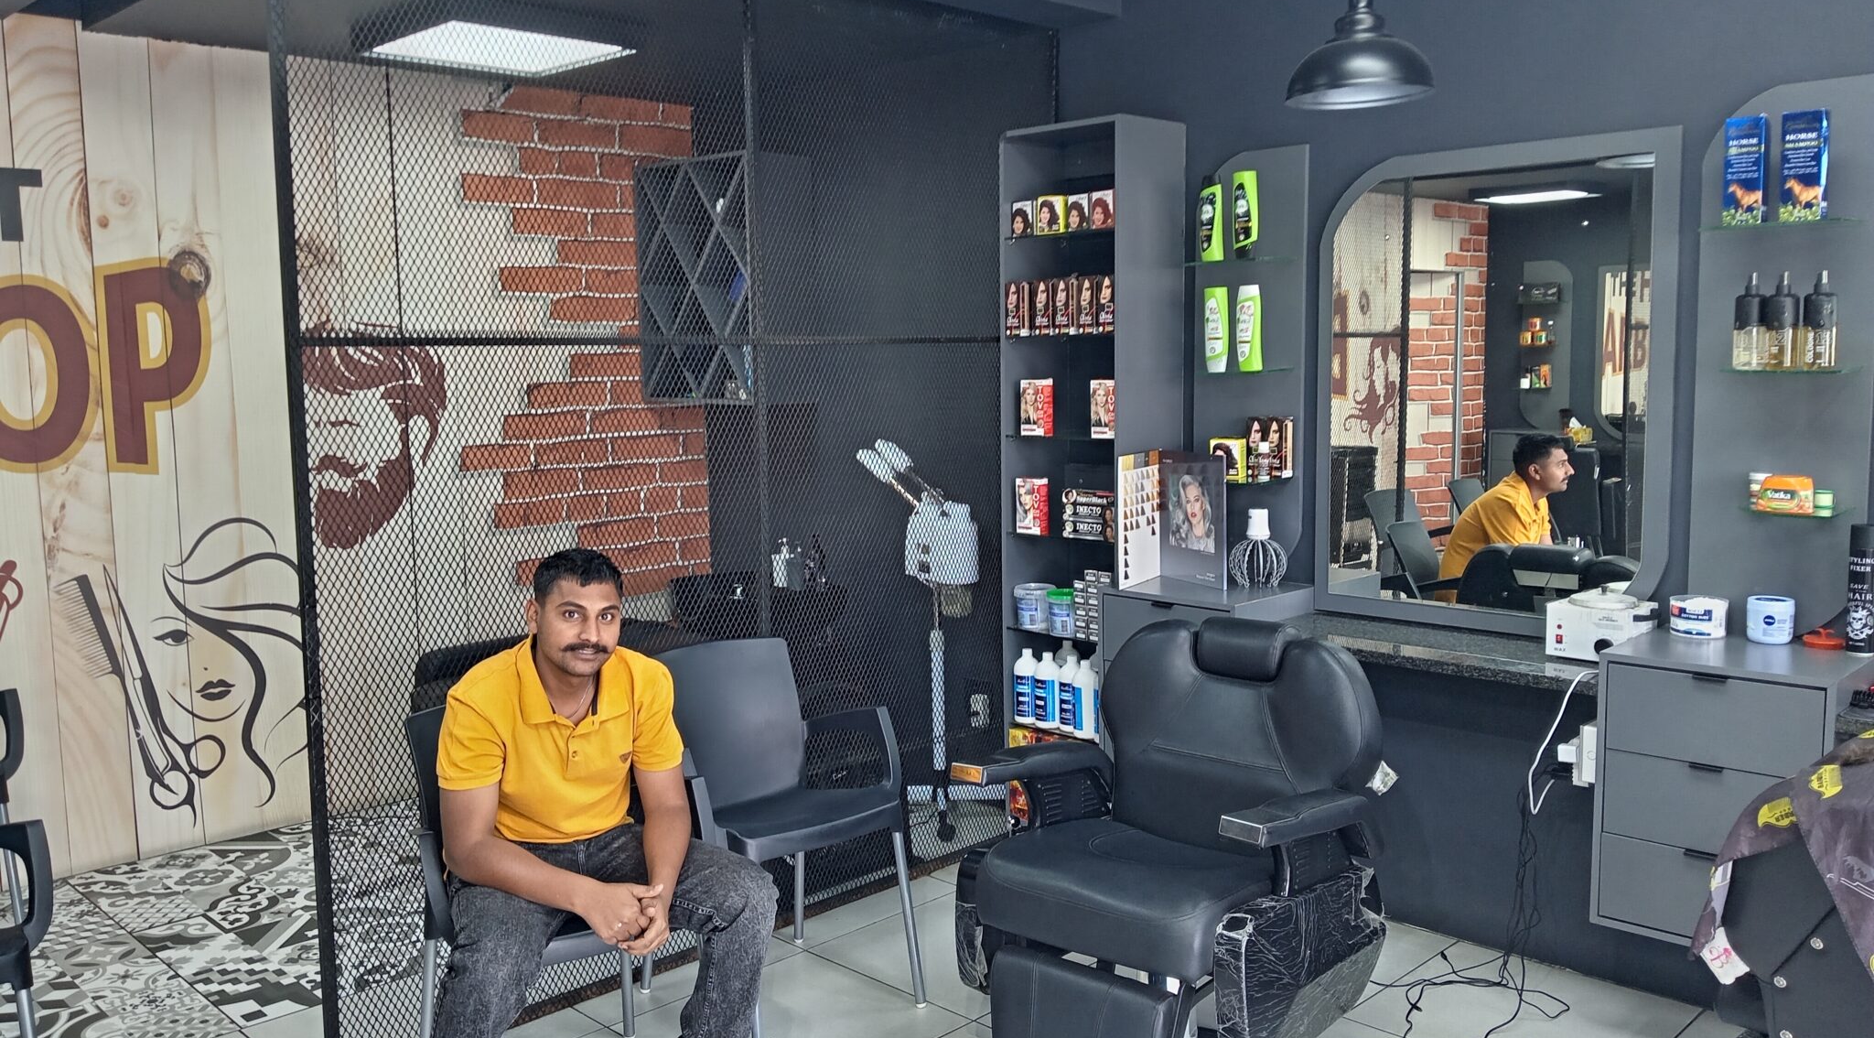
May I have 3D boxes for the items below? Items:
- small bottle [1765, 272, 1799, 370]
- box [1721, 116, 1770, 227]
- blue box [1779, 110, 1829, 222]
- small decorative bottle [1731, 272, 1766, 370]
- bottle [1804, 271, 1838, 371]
[{"bbox_3d":[1.737,-0.406,2.996,0.058,0.197,0.058,4,8,37],"label":"small bottle"},{"bbox_3d":[1.706,-0.734,3.081,0.075,0.220,0.050,5,9,44],"label":"box"},{"bbox_3d":[1.743,-0.707,2.933,0.075,0.217,0.045,5,9,43],"label":"blue box"},{"bbox_3d":[1.695,-0.411,3.038,0.058,0.200,0.058,4,8,37],"label":"small decorative bottle"},{"bbox_3d":[1.814,-0.408,2.999,0.059,0.203,0.059,1,6,10],"label":"bottle"}]

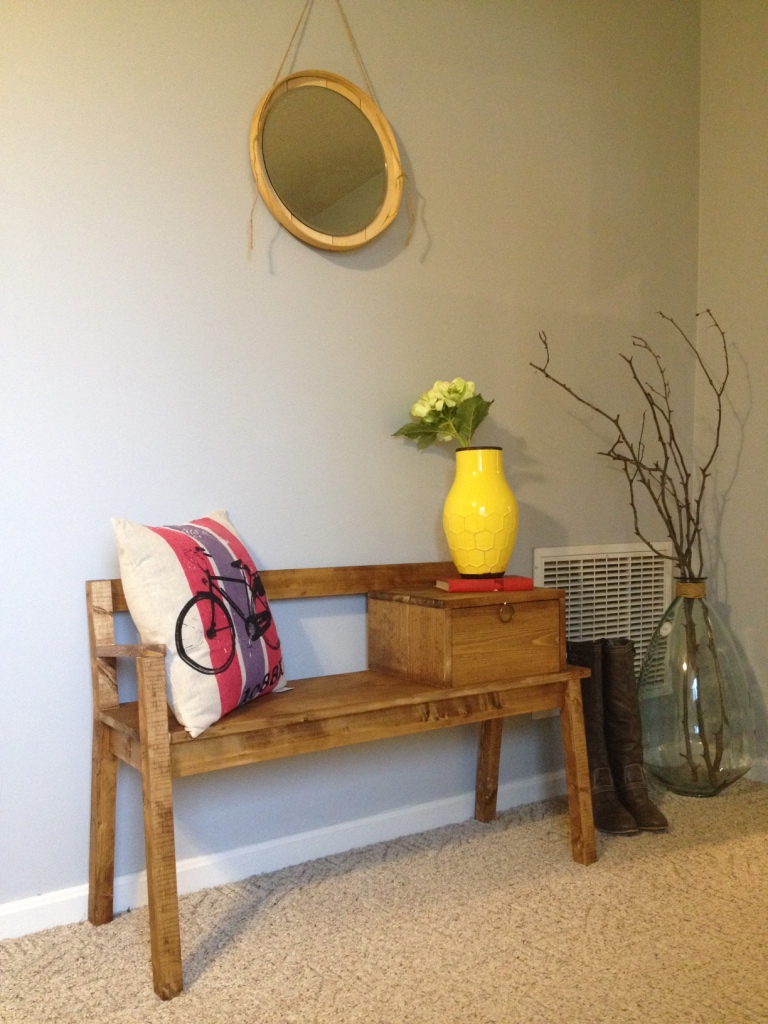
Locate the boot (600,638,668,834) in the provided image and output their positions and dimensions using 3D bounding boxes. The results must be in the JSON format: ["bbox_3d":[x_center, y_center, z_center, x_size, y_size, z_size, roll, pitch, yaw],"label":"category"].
[{"bbox_3d":[0.665,0.592,2.799,0.112,0.464,0.265,-1,1,-26],"label":"boot"}]

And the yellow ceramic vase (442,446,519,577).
[{"bbox_3d":[0.236,-0.001,2.536,0.185,0.309,0.185,0,1,0],"label":"yellow ceramic vase"}]

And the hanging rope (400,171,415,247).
[{"bbox_3d":[0.058,-0.741,2.545,0.032,0.187,0.025,-1,2,-37],"label":"hanging rope"}]

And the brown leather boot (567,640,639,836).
[{"bbox_3d":[0.581,0.594,2.775,0.112,0.461,0.265,-1,1,-26],"label":"brown leather boot"}]

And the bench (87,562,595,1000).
[{"bbox_3d":[-0.033,0.485,2.300,1.170,0.699,0.404,-1,2,-37],"label":"bench"}]

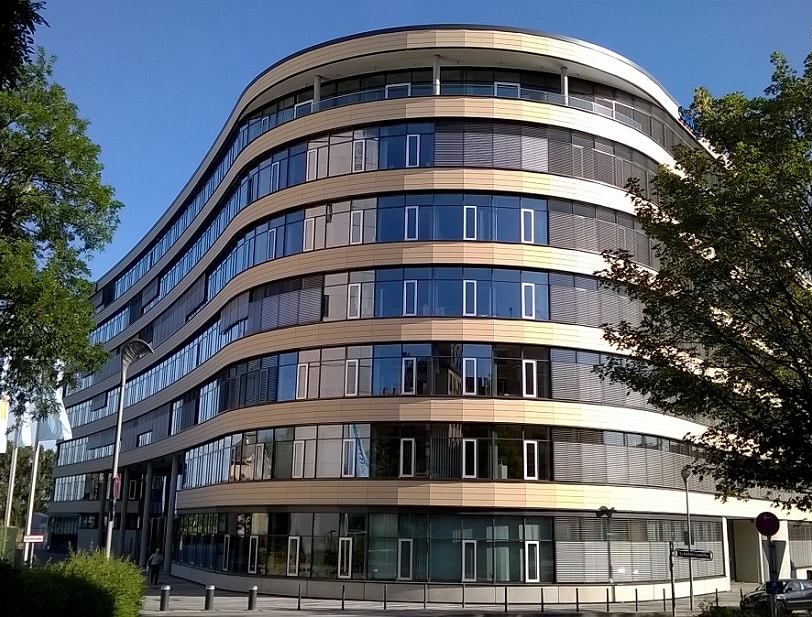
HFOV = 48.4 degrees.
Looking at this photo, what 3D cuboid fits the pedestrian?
[{"bbox_3d":[-12.765,13.209,46.222,0.680,1.770,0.420,4,-14,-11],"label":"pedestrian"}]

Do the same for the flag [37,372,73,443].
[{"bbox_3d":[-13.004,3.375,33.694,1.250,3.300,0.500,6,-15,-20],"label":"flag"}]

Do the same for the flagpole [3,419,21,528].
[{"bbox_3d":[-15.277,6.181,35.362,0.120,9.350,0.120,7,-15,-22],"label":"flagpole"}]

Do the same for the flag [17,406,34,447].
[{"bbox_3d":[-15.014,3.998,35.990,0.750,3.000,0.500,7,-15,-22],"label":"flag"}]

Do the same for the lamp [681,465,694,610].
[{"bbox_3d":[11.875,9.565,37.874,0.500,5.890,0.500,-3,-14,17],"label":"lamp"}]

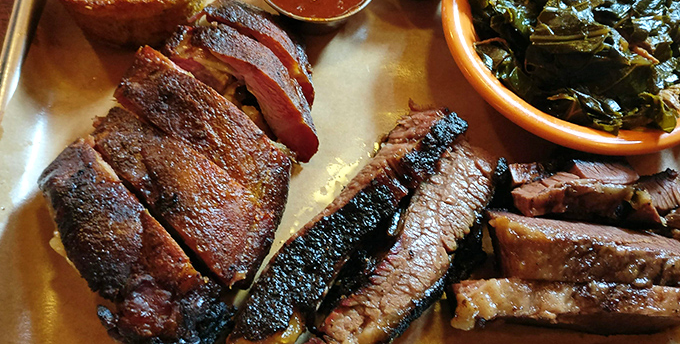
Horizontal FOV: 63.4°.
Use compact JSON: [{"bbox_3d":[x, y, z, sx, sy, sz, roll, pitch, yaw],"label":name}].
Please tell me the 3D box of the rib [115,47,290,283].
[{"bbox_3d":[-0.062,-0.003,0.245,0.095,0.035,0.053,41,69,15],"label":"rib"}]

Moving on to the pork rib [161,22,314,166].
[{"bbox_3d":[-0.045,-0.038,0.262,0.085,0.035,0.026,37,68,13],"label":"pork rib"}]

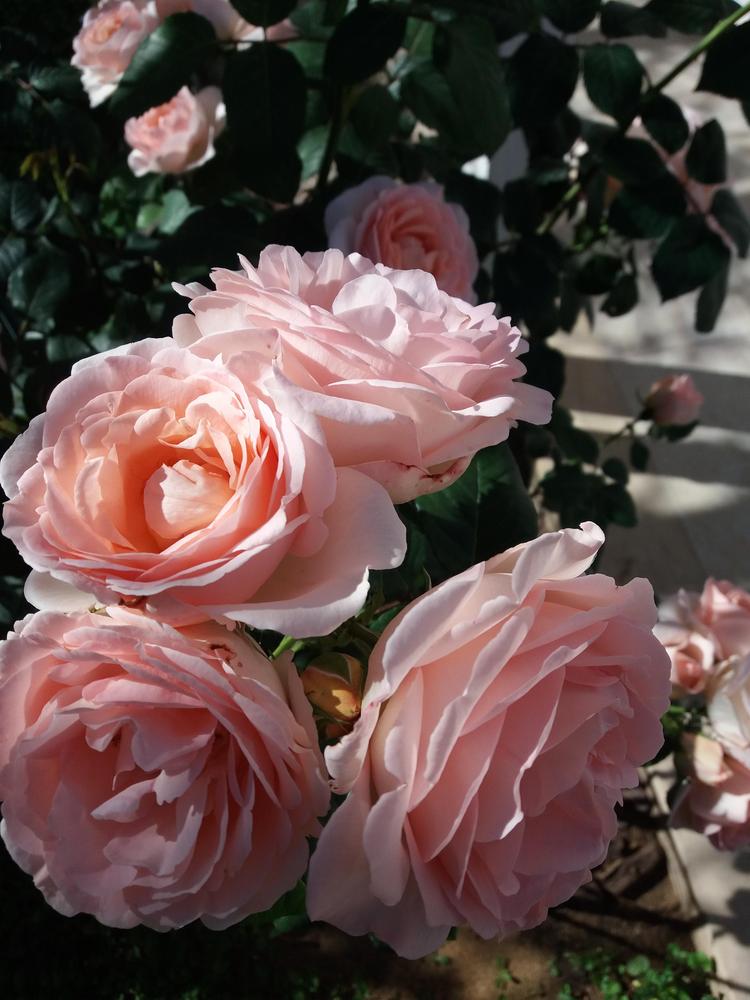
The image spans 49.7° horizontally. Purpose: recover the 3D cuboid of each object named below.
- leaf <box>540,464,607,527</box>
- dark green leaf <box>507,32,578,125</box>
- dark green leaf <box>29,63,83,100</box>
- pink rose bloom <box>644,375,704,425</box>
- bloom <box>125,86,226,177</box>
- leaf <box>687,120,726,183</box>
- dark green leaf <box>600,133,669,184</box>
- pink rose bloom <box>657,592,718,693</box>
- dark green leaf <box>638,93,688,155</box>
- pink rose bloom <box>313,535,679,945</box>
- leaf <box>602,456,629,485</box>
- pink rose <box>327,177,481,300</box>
[{"bbox_3d":[0.147,-0.003,0.600,0.047,0.012,0.050,-27,70,1],"label":"leaf"},{"bbox_3d":[0.098,-0.244,0.470,0.040,0.012,0.054,5,64,3],"label":"dark green leaf"},{"bbox_3d":[-0.284,-0.372,0.720,0.046,0.034,0.012,-15,5,-15],"label":"dark green leaf"},{"bbox_3d":[0.221,-0.073,0.600,0.042,0.034,0.034,-30,10,9],"label":"pink rose bloom"},{"bbox_3d":[-0.136,-0.250,0.550,0.060,0.048,0.060,-15,51,19],"label":"bloom"},{"bbox_3d":[0.213,-0.224,0.520,0.026,0.043,0.012,9,1,16],"label":"leaf"},{"bbox_3d":[0.168,-0.219,0.520,0.048,0.031,0.012,37,6,12],"label":"dark green leaf"},{"bbox_3d":[0.228,0.106,0.600,0.062,0.050,0.062,3,53,-5],"label":"pink rose bloom"},{"bbox_3d":[0.185,-0.242,0.520,0.031,0.044,0.012,-19,-5,14],"label":"dark green leaf"},{"bbox_3d":[0.032,0.066,0.225,0.083,0.118,0.118,15,42,25],"label":"pink rose bloom"},{"bbox_3d":[0.181,-0.022,0.610,0.019,0.006,0.023,-21,62,-12],"label":"leaf"},{"bbox_3d":[0.017,-0.153,0.500,0.093,0.090,0.060,-7,12,-9],"label":"pink rose"}]

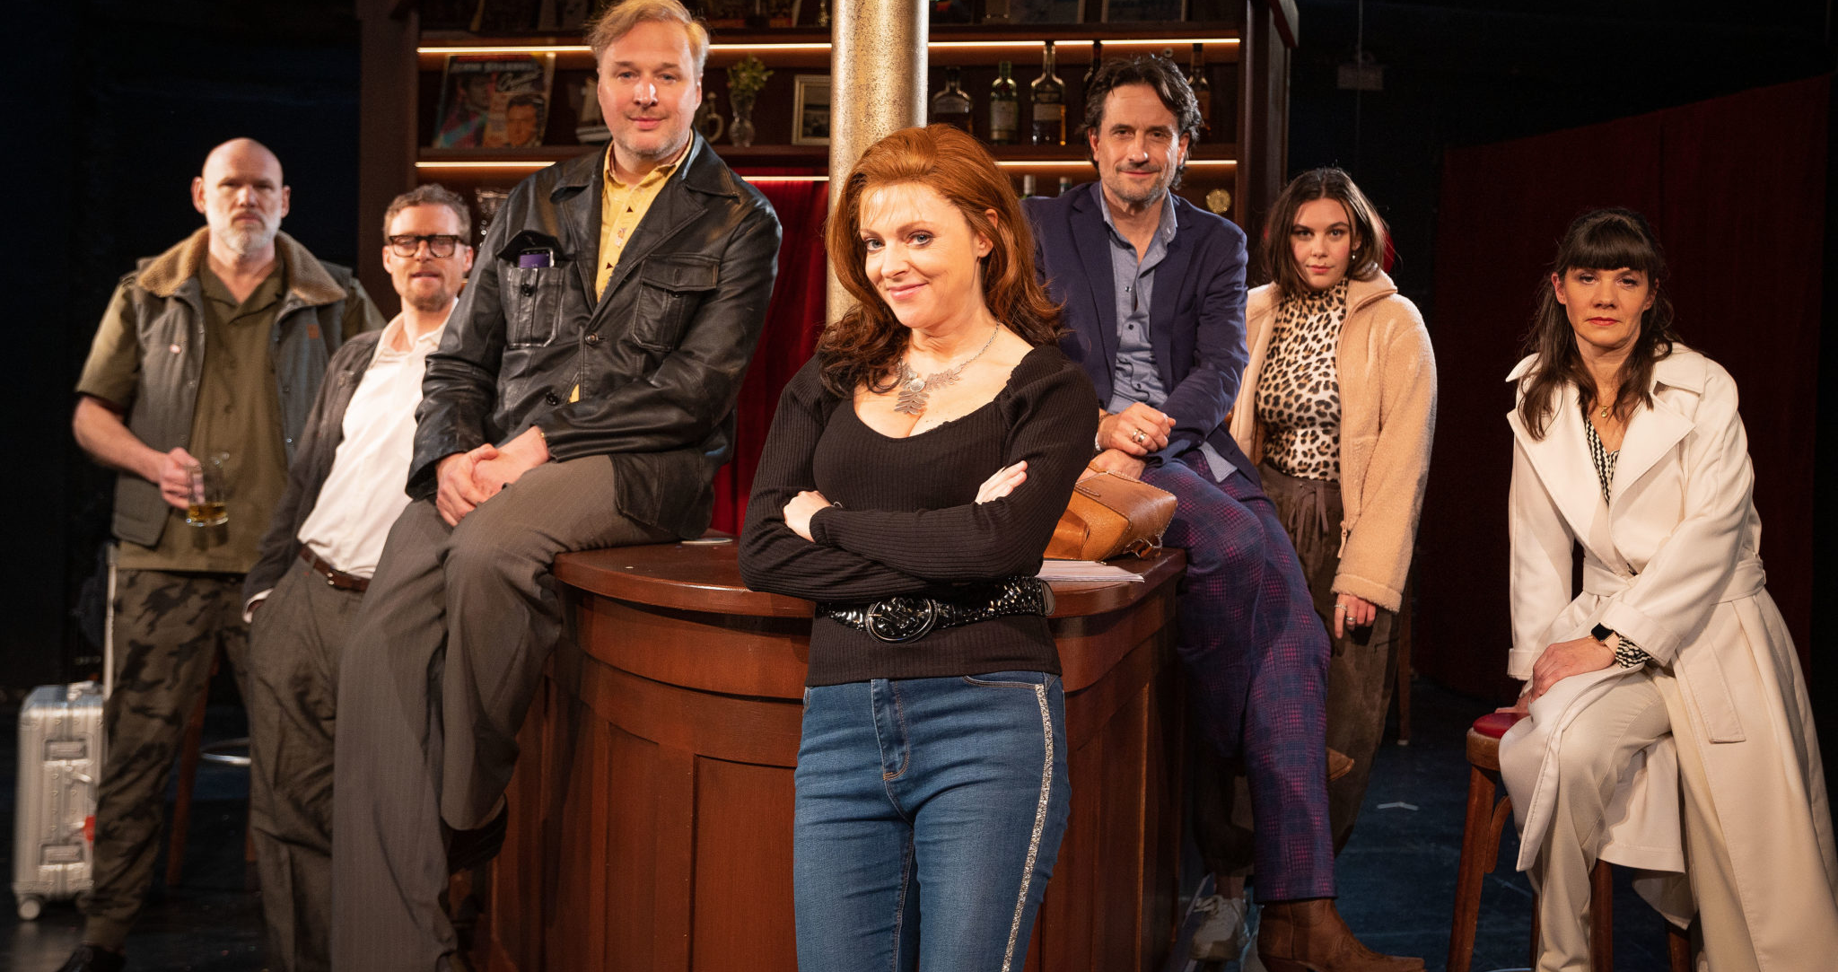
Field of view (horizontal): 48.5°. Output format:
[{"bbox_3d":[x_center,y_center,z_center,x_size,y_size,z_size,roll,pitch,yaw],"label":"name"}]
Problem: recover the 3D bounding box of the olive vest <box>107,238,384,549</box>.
[{"bbox_3d":[-1.377,-0.203,4.150,0.510,0.620,0.300,1,2,-13],"label":"olive vest"}]

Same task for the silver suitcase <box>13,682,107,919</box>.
[{"bbox_3d":[-2.131,0.767,5.098,0.225,0.540,0.390,1,2,-18],"label":"silver suitcase"}]

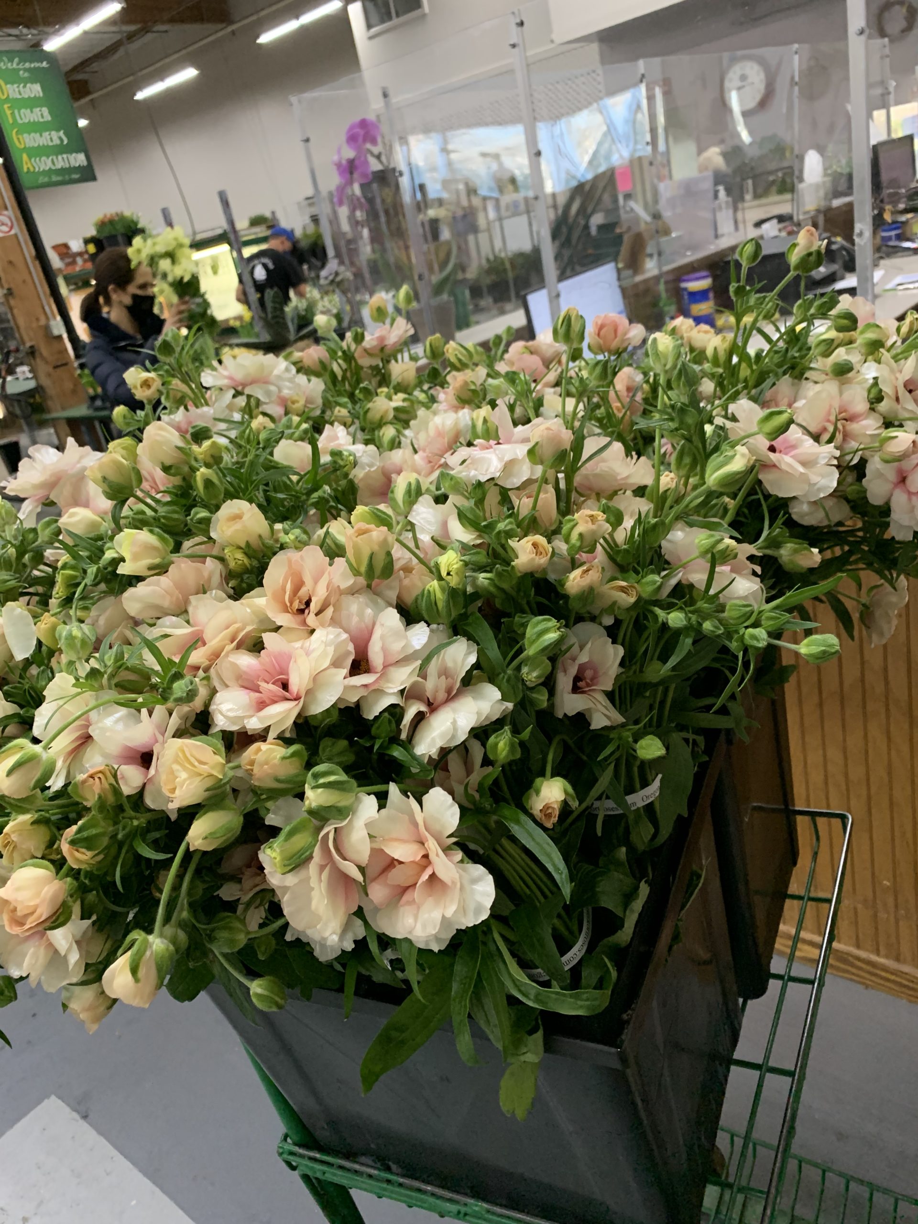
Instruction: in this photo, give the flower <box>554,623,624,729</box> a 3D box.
[{"bbox_3d":[0.094,0.046,0.670,0.055,0.070,0.045,-19,-3,-21],"label":"flower"}]

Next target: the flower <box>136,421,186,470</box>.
[{"bbox_3d":[-0.214,-0.119,0.660,0.031,0.034,0.031,-23,12,5],"label":"flower"}]

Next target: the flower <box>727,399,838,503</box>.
[{"bbox_3d":[0.228,-0.114,0.650,0.082,0.045,0.068,33,47,-3],"label":"flower"}]

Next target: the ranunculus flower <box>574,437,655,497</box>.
[{"bbox_3d":[0.135,-0.127,0.800,0.069,0.045,0.065,2,21,9],"label":"ranunculus flower"}]

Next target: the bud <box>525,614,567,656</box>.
[{"bbox_3d":[0.062,0.017,0.660,0.030,0.024,0.024,-32,-4,12],"label":"bud"}]

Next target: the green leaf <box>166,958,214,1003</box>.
[{"bbox_3d":[-0.171,0.233,0.585,0.029,0.030,0.011,-13,18,-10],"label":"green leaf"}]

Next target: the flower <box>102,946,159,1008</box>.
[{"bbox_3d":[-0.186,0.206,0.520,0.029,0.034,0.029,18,3,-6],"label":"flower"}]

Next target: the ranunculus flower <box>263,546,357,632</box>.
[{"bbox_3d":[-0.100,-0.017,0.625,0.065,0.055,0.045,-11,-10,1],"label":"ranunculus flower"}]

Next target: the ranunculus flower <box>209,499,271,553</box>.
[{"bbox_3d":[-0.142,-0.057,0.600,0.038,0.036,0.038,-21,45,0],"label":"ranunculus flower"}]

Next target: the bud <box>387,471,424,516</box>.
[{"bbox_3d":[-0.039,-0.086,0.670,0.025,0.032,0.025,-1,16,-3],"label":"bud"}]

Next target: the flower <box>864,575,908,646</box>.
[{"bbox_3d":[0.372,0.000,0.800,0.038,0.064,0.055,19,14,-18],"label":"flower"}]

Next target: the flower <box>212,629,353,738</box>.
[{"bbox_3d":[-0.098,0.040,0.510,0.080,0.045,0.072,-23,56,-25],"label":"flower"}]

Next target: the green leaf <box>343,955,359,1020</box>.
[{"bbox_3d":[-0.064,0.221,0.540,0.008,0.037,0.007,9,-6,-5],"label":"green leaf"}]

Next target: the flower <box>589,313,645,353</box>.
[{"bbox_3d":[0.150,-0.264,0.870,0.052,0.037,0.046,-13,21,-2],"label":"flower"}]

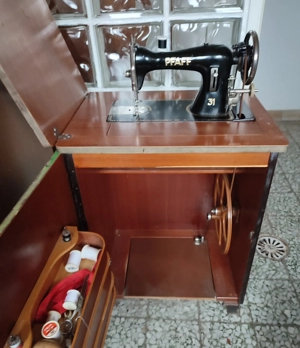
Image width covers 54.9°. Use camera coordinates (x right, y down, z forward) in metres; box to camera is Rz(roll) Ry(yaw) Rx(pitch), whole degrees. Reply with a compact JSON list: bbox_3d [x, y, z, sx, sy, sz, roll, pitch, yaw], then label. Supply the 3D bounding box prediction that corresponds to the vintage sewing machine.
[{"bbox_3d":[0.096,-0.293,0.851,0.449,0.225,0.179,0,35,4],"label":"vintage sewing machine"}]

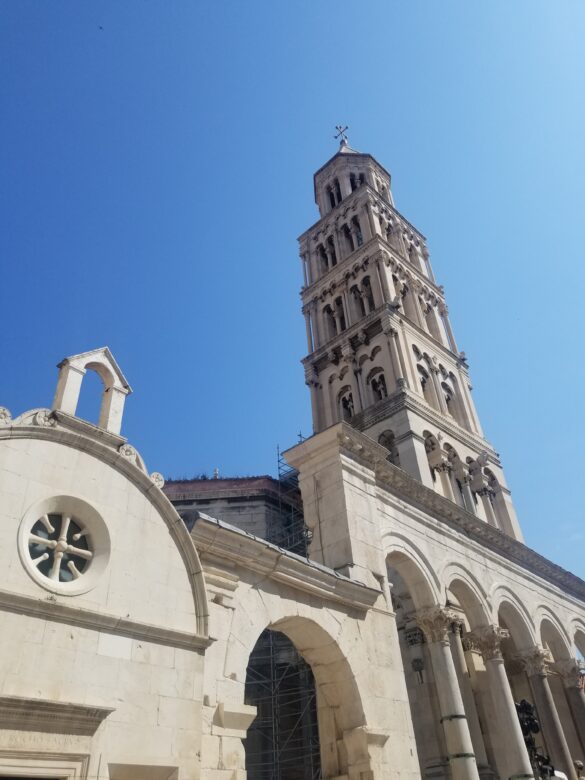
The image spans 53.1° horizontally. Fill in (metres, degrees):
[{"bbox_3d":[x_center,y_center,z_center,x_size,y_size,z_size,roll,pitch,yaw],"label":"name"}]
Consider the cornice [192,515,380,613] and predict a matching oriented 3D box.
[{"bbox_3d":[0.121,4.067,13.376,0.480,0.440,6.440,-30,-44,29],"label":"cornice"}]

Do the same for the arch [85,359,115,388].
[{"bbox_3d":[-3.674,-0.305,11.177,0.256,0.432,0.688,-30,-44,29],"label":"arch"}]

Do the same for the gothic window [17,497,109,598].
[{"bbox_3d":[-3.531,2.403,9.052,0.240,1.552,1.552,-30,-44,29],"label":"gothic window"}]

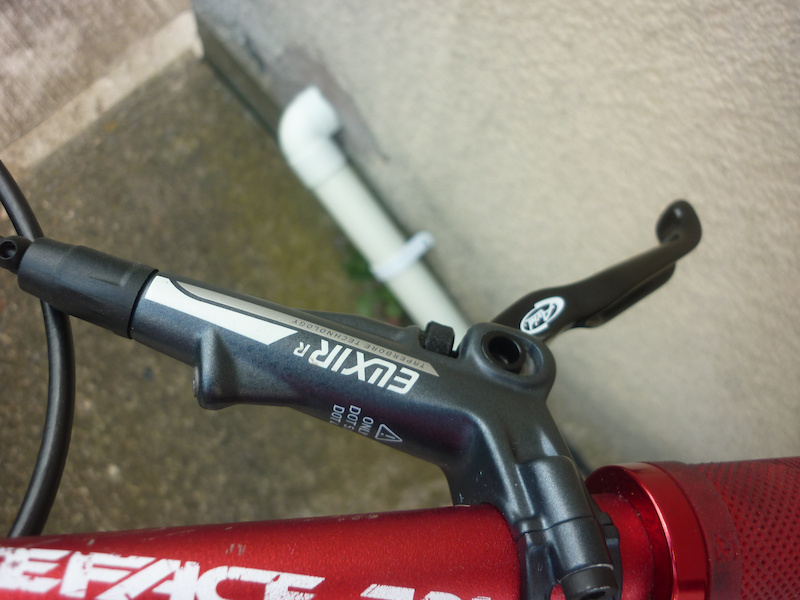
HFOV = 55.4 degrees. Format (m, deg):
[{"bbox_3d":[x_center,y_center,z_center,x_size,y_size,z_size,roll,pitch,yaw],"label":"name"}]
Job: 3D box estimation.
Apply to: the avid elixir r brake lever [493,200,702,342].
[{"bbox_3d":[0.047,-0.002,0.178,0.082,0.013,0.017,-29,67,-32],"label":"avid elixir r brake lever"}]

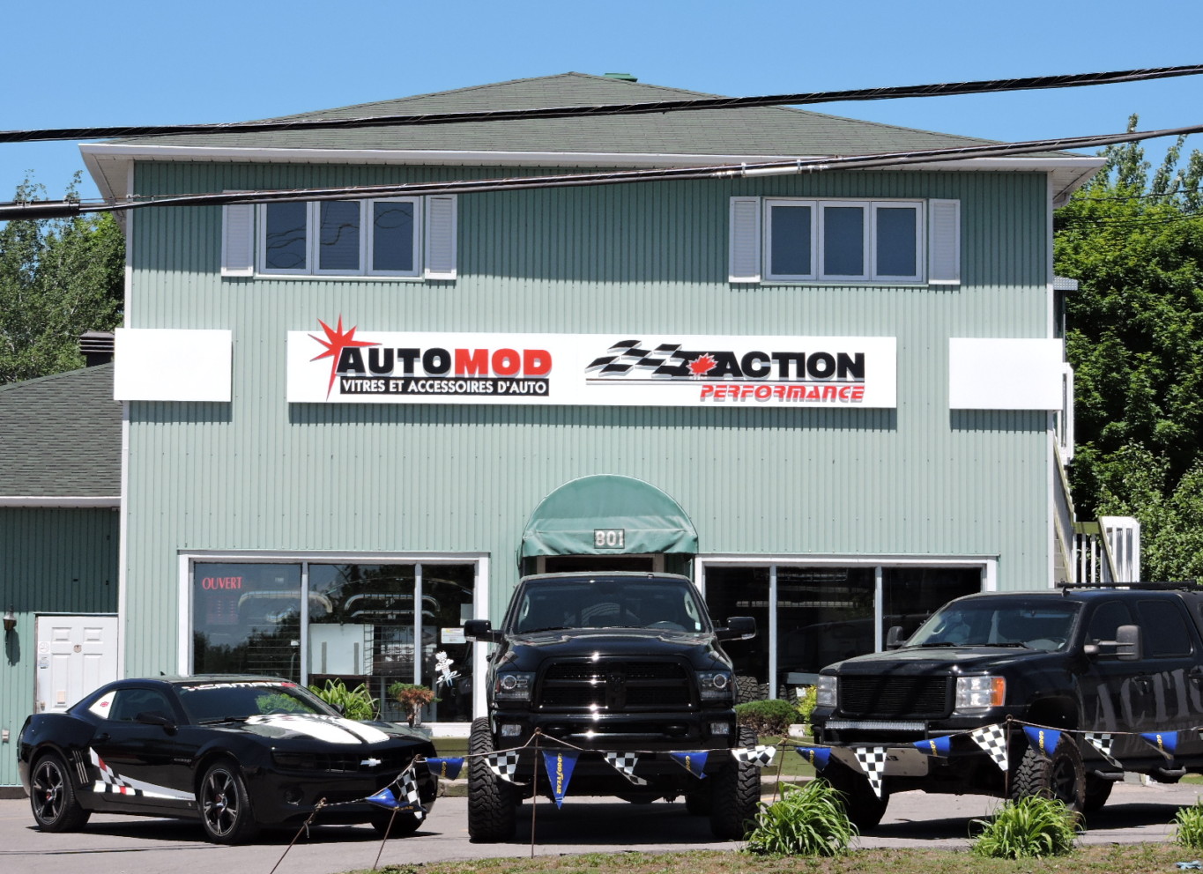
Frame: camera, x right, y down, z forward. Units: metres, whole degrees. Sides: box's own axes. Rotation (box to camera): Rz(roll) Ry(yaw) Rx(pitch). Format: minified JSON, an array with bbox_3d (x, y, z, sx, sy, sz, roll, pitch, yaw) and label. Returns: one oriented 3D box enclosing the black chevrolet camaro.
[{"bbox_3d":[-3.340,2.795,32.100,1.950,1.376,4.840,1,-3,-38],"label":"black chevrolet camaro"}]

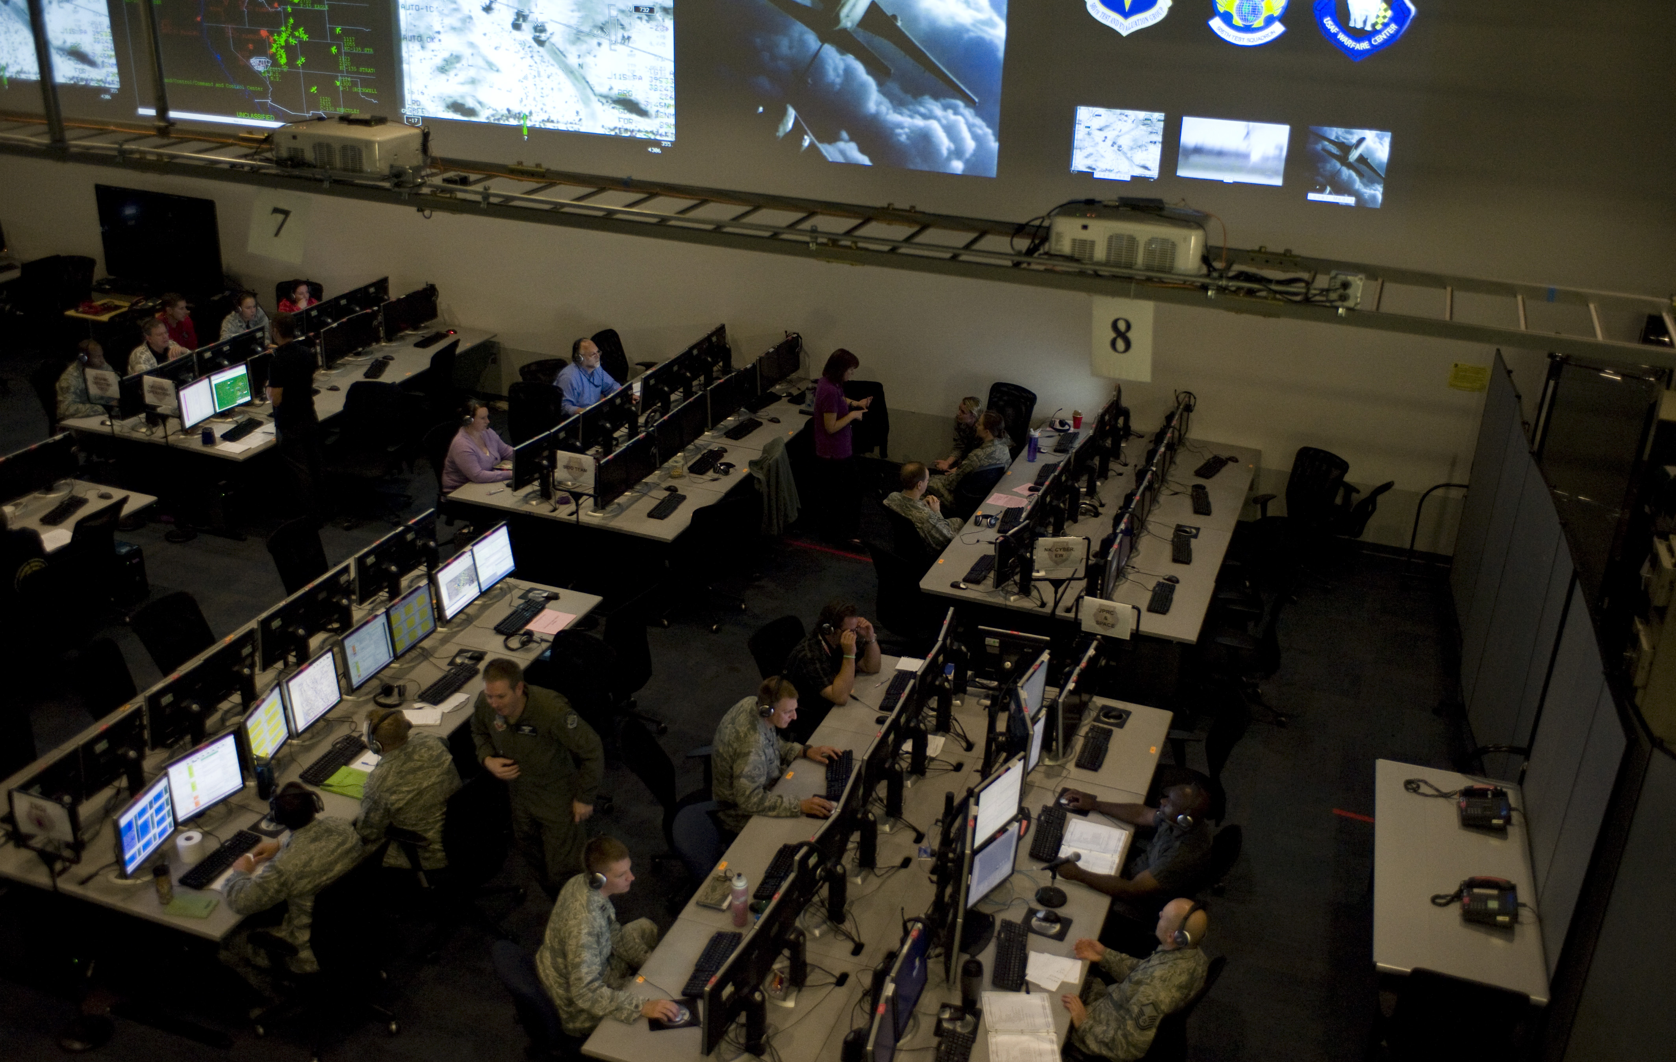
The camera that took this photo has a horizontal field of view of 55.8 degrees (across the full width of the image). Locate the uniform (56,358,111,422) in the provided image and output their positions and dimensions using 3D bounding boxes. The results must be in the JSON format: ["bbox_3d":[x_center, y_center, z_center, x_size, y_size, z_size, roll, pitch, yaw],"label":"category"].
[{"bbox_3d":[-6.232,-0.968,13.142,0.600,0.780,0.560,13,25,22],"label":"uniform"}]

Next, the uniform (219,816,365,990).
[{"bbox_3d":[-2.514,1.765,7.319,0.700,0.900,0.620,11,24,19],"label":"uniform"}]

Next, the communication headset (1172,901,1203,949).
[{"bbox_3d":[1.481,1.655,6.621,0.100,0.200,0.190,15,26,27],"label":"communication headset"}]

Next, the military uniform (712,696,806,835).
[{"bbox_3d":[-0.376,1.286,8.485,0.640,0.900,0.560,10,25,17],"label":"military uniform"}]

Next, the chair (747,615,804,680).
[{"bbox_3d":[-0.151,1.115,9.602,0.660,1.050,0.660,17,29,29],"label":"chair"}]

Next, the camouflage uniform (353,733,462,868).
[{"bbox_3d":[-2.140,1.441,7.950,0.600,0.800,0.560,13,25,22],"label":"camouflage uniform"}]

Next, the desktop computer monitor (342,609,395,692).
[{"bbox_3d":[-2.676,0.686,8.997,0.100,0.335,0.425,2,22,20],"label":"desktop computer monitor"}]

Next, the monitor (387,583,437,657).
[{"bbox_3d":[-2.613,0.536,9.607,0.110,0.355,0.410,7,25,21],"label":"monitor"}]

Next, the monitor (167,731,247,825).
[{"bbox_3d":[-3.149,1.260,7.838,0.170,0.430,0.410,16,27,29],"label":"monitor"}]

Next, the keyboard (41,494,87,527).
[{"bbox_3d":[-5.509,-0.144,11.282,0.152,0.035,0.455,6,24,8],"label":"keyboard"}]

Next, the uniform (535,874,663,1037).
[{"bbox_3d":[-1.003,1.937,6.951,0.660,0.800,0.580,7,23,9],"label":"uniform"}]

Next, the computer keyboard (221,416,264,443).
[{"bbox_3d":[-4.846,-0.825,12.881,0.152,0.035,0.455,8,25,13],"label":"computer keyboard"}]

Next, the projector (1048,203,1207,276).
[{"bbox_3d":[1.042,-1.031,5.551,0.500,0.180,0.420,10,24,16],"label":"projector"}]

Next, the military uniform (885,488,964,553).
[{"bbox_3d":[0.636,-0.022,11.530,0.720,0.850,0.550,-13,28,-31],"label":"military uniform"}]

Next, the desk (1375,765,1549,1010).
[{"bbox_3d":[3.125,2.047,8.207,0.760,0.740,1.820,9,26,15],"label":"desk"}]

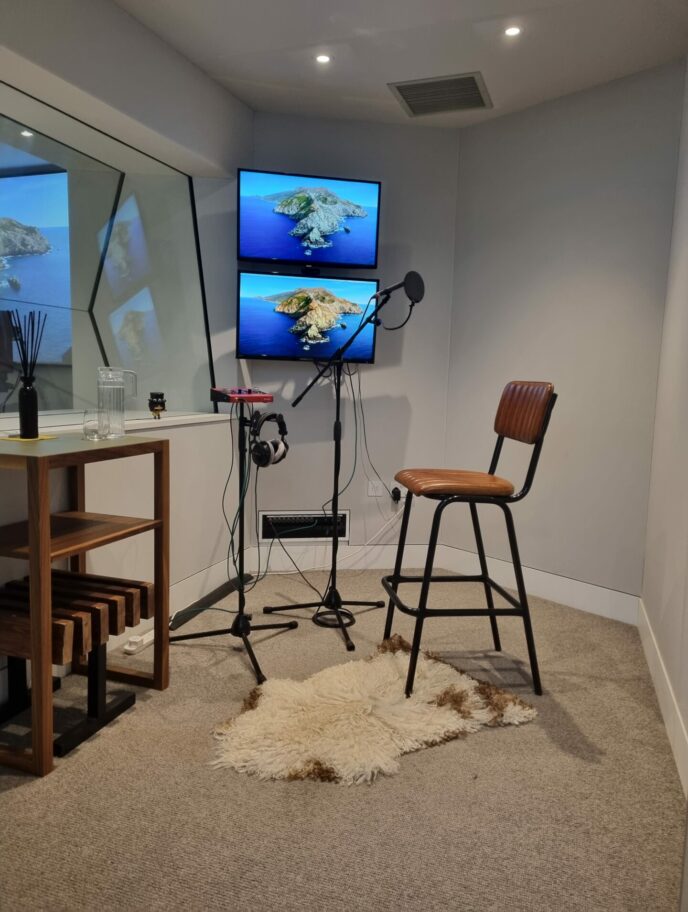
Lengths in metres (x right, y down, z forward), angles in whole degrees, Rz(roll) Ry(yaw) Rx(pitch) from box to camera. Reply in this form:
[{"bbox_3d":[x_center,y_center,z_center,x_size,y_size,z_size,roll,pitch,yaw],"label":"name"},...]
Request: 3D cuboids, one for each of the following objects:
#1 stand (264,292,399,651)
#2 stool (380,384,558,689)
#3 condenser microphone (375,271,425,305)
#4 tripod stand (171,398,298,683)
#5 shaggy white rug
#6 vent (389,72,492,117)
[{"bbox_3d":[-0.071,0.021,2.974,0.581,1.427,0.590,4,7,18],"label":"stand"},{"bbox_3d":[0.425,0.286,2.499,0.540,1.040,0.430,1,7,-8],"label":"stool"},{"bbox_3d":[0.238,-0.679,2.790,0.130,0.140,0.250,-5,-4,-44],"label":"condenser microphone"},{"bbox_3d":[-0.365,0.279,2.577,0.576,0.990,0.503,-1,7,-23],"label":"tripod stand"},{"bbox_3d":[0.022,0.803,2.233,1.060,0.060,0.780,-3,8,-35],"label":"shaggy white rug"},{"bbox_3d":[0.469,-1.713,3.263,0.424,0.030,0.420,4,7,20],"label":"vent"}]

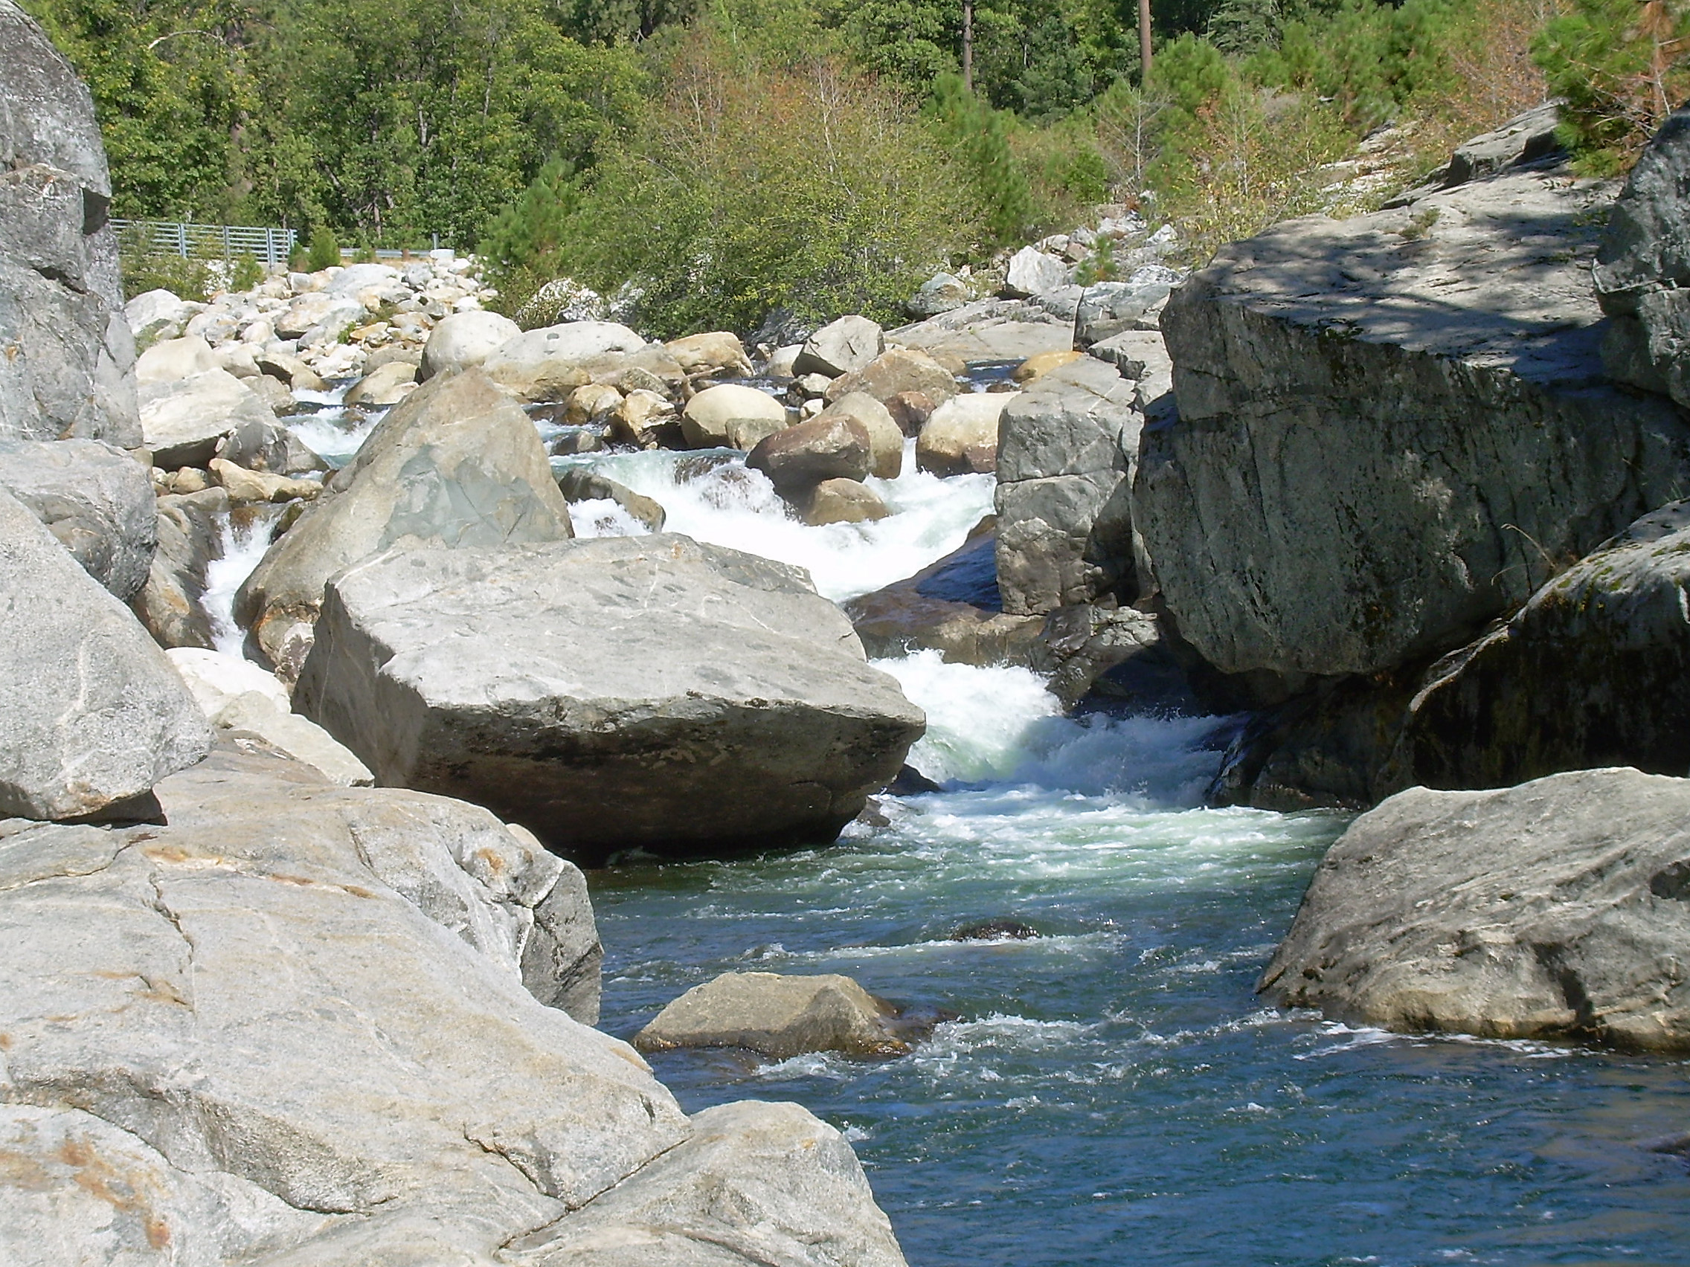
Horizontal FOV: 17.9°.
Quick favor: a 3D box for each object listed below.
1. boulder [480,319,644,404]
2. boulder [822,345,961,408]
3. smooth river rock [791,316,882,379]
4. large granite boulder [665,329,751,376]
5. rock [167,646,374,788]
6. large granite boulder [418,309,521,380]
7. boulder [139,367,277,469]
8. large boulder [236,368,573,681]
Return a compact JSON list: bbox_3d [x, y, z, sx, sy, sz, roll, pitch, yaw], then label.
[{"bbox_3d":[-4.893,-4.788,95.000,3.040,1.420,2.200,0,5,-3],"label":"boulder"},{"bbox_3d":[0.774,-4.259,90.000,2.230,1.110,1.700,0,5,0],"label":"boulder"},{"bbox_3d":[-0.100,-4.388,82.000,1.380,0.965,1.200,0,5,0],"label":"smooth river rock"},{"bbox_3d":[-2.533,-5.264,101.000,1.660,0.890,1.300,0,5,-1],"label":"large granite boulder"},{"bbox_3d":[-3.012,0.465,28.000,1.150,0.750,1.050,0,3,0],"label":"rock"},{"bbox_3d":[-6.008,-4.614,86.000,1.538,1.202,1.500,0,5,0],"label":"large granite boulder"},{"bbox_3d":[-9.348,-3.126,78.000,2.190,1.420,1.800,-1,5,-7],"label":"boulder"},{"bbox_3d":[-4.517,-1.150,56.000,3.292,3.260,3.100,0,5,0],"label":"large boulder"}]

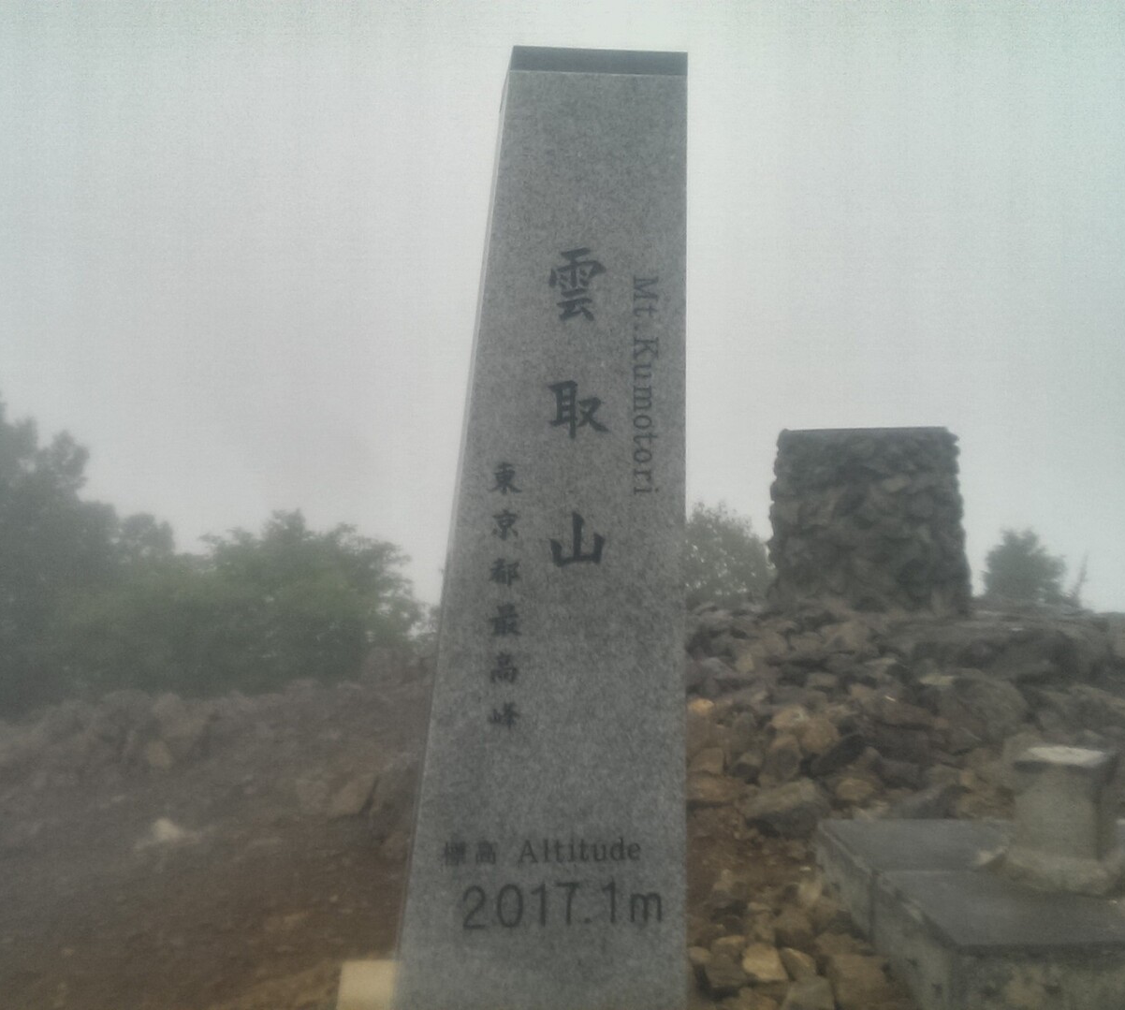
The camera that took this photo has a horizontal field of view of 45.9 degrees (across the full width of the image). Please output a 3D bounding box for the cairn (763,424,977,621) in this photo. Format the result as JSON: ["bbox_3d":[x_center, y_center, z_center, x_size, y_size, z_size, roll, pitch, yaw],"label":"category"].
[{"bbox_3d":[1.550,0.085,6.700,0.960,0.920,0.930,1,3,12],"label":"cairn"}]

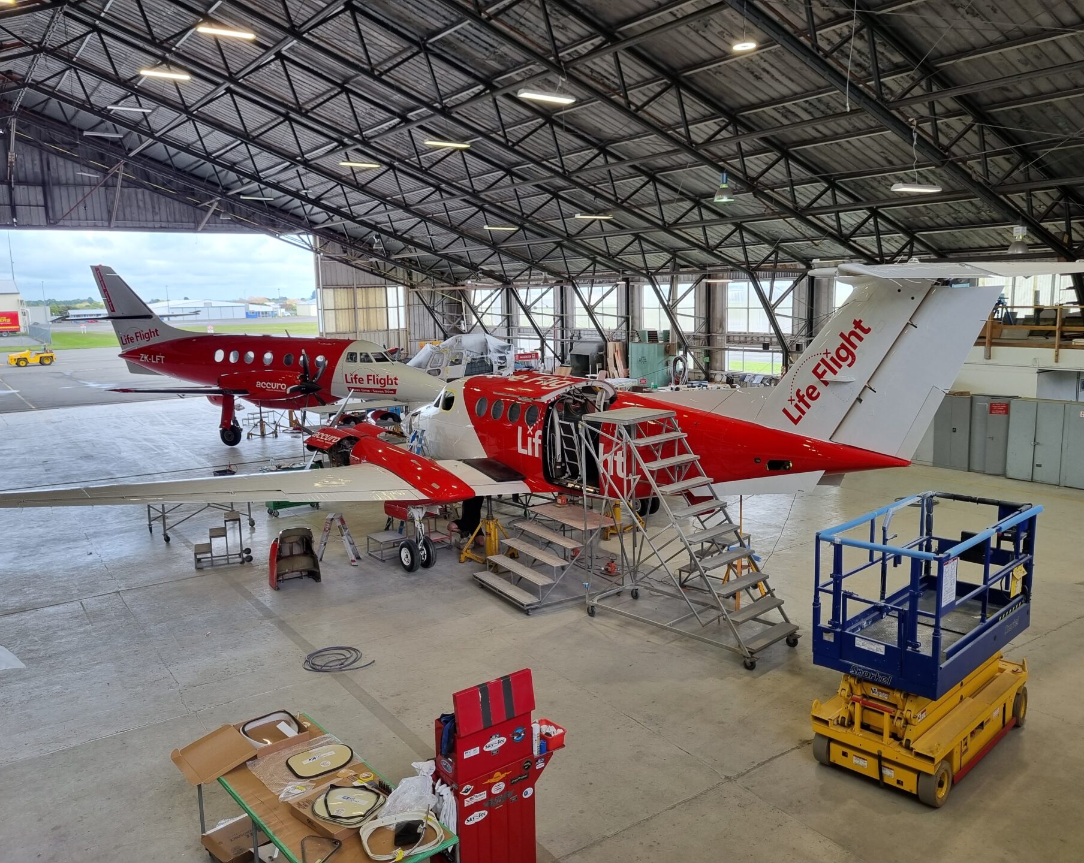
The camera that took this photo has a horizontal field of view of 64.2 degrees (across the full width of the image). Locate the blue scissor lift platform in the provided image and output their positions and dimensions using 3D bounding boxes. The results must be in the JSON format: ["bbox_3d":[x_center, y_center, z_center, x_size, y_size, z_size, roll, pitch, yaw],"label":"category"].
[{"bbox_3d":[3.746,1.958,8.380,2.370,2.290,1.140,-9,12,-42],"label":"blue scissor lift platform"}]

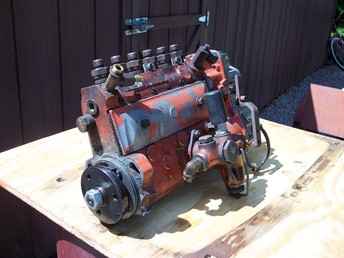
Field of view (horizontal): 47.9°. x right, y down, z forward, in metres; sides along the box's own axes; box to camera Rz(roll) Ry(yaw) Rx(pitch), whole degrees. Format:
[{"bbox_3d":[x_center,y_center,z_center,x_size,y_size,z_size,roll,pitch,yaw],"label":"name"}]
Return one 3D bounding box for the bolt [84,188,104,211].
[{"bbox_3d":[-0.107,0.098,0.543,0.025,0.025,0.016,13,26,38],"label":"bolt"}]

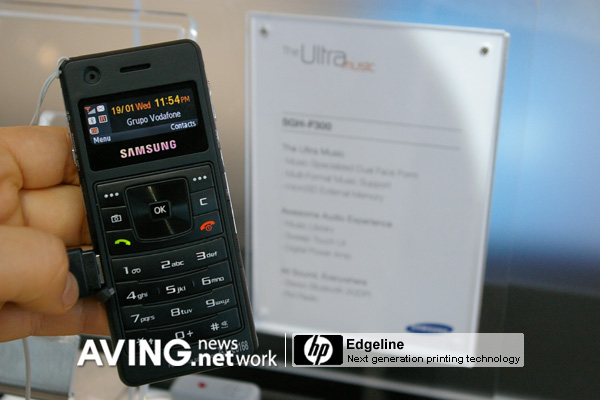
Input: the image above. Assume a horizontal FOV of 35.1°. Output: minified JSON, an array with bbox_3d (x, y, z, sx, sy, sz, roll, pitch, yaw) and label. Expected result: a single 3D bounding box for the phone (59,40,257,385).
[{"bbox_3d":[-0.044,0.004,0.299,0.044,0.103,0.010,-11,4,-8],"label":"phone"}]

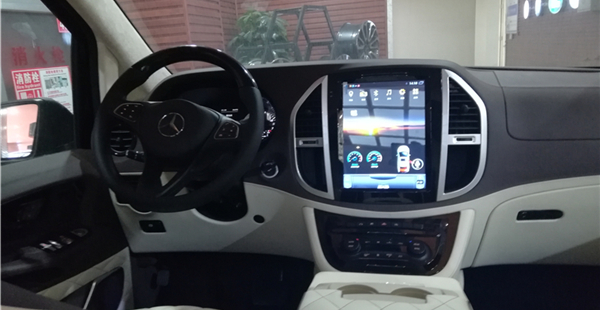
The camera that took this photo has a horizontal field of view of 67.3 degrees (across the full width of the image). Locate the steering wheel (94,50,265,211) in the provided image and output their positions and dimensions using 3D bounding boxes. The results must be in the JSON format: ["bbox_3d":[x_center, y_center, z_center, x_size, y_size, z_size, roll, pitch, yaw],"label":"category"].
[{"bbox_3d":[-0.259,-0.059,0.968,0.378,0.378,0.090,-1,-19,11],"label":"steering wheel"}]

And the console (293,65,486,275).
[{"bbox_3d":[0.198,0.021,1.039,0.440,0.455,0.180,-1,6,11],"label":"console"}]

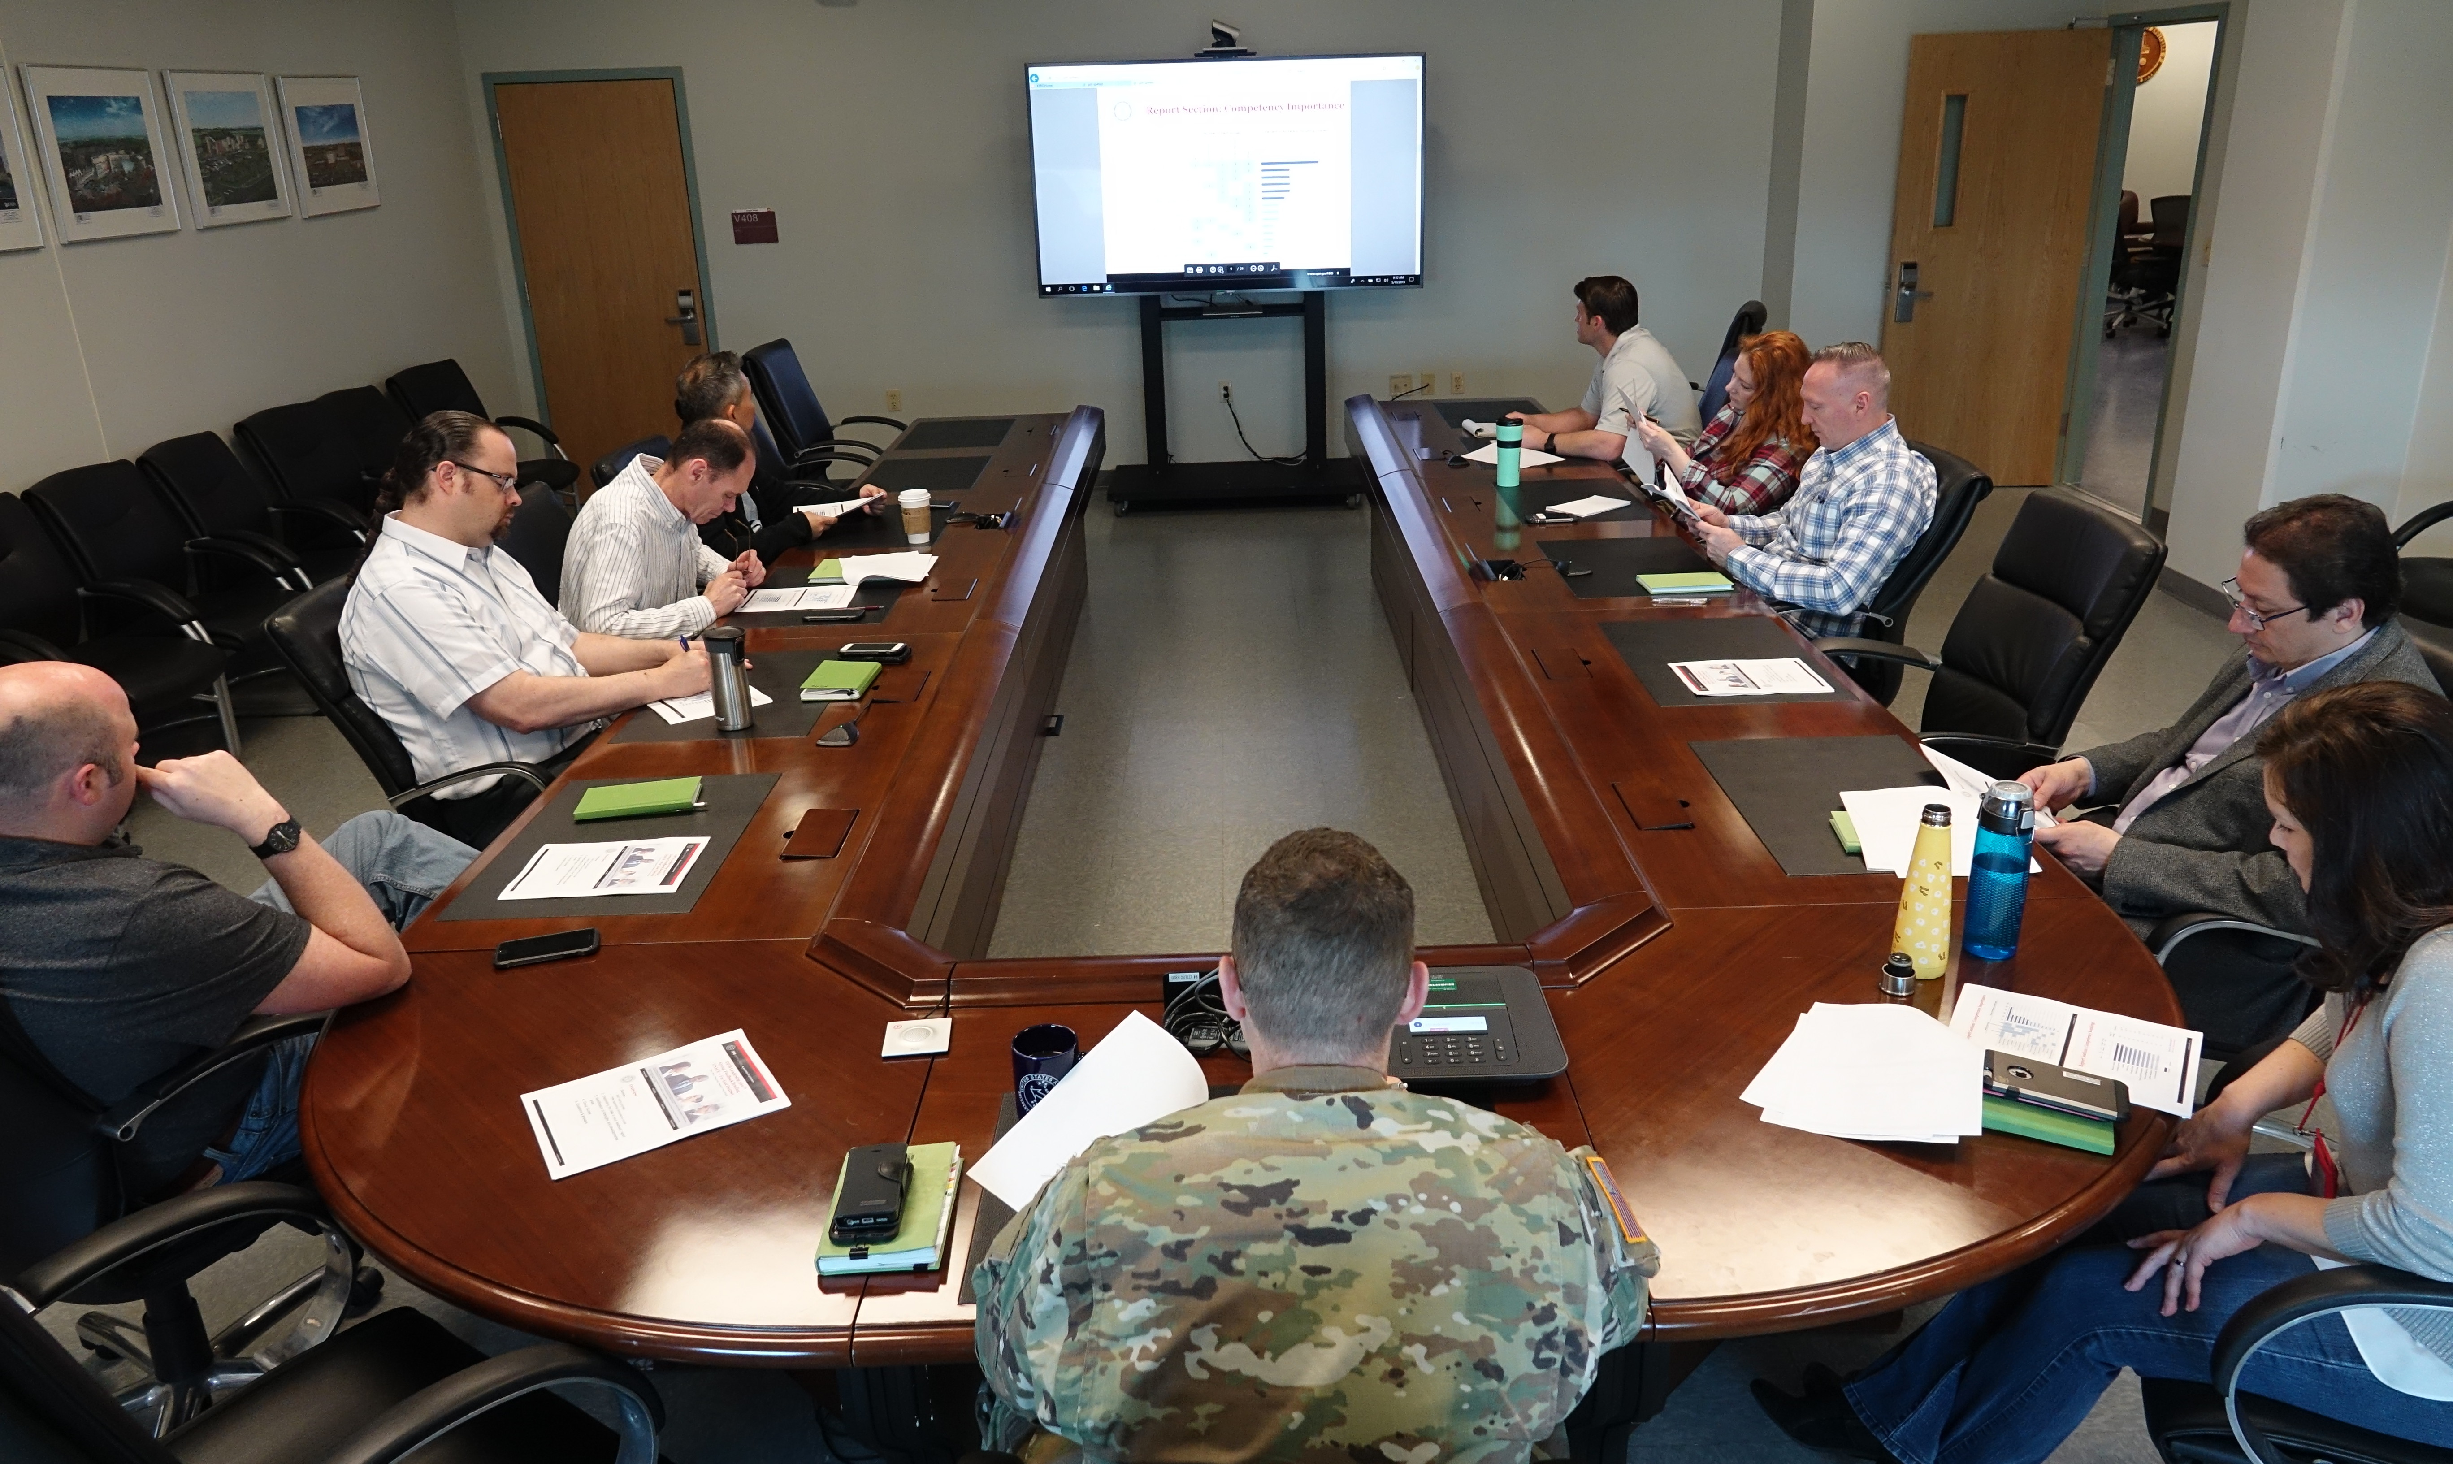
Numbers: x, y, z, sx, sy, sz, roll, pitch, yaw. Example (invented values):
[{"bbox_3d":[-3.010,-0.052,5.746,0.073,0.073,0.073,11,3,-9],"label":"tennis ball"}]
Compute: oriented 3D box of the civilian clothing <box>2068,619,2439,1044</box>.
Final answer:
[{"bbox_3d":[1.462,0.147,2.461,0.560,0.670,0.520,-4,21,-5],"label":"civilian clothing"}]

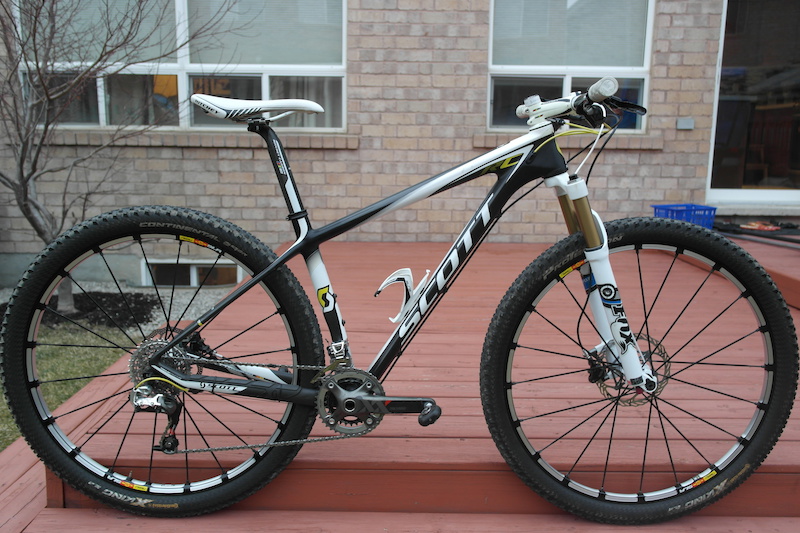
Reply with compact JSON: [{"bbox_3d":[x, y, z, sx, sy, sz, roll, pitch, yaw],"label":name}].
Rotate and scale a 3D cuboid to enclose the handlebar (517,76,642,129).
[{"bbox_3d":[0.392,-0.334,1.447,0.150,0.082,0.710,1,9,0],"label":"handlebar"}]

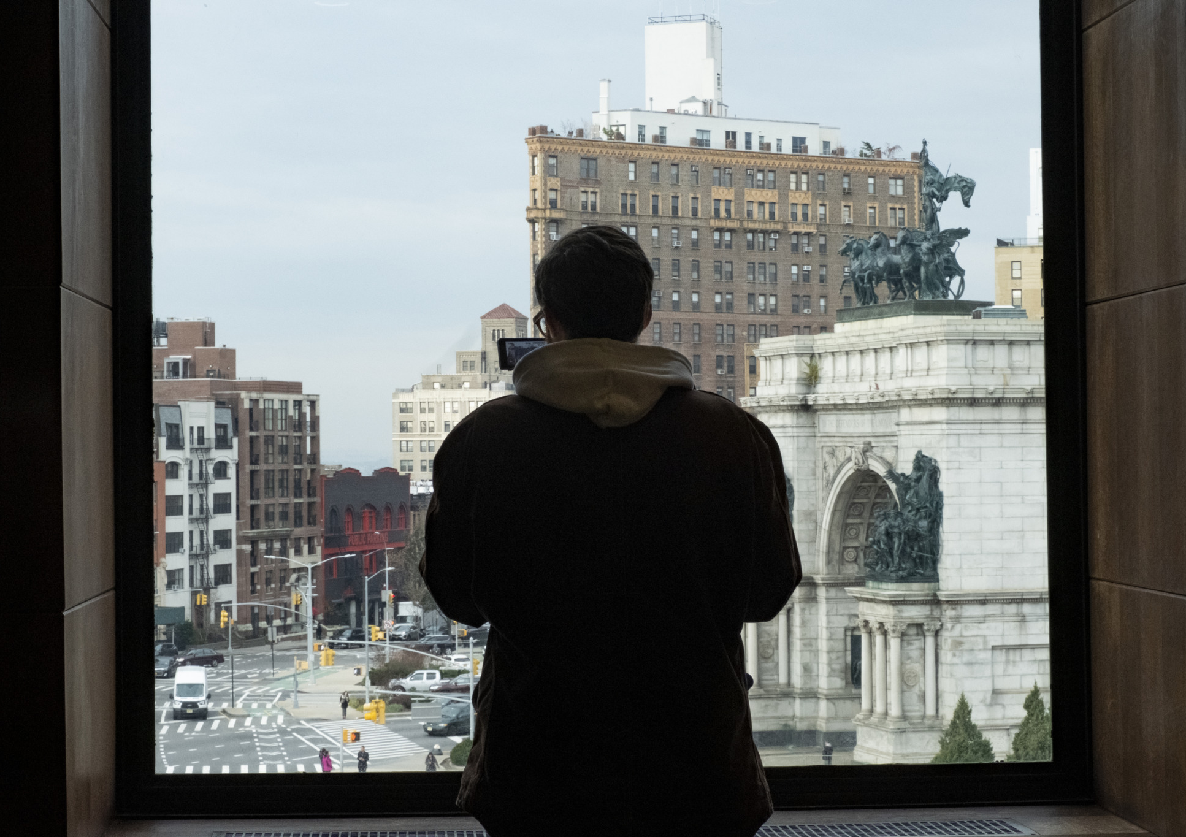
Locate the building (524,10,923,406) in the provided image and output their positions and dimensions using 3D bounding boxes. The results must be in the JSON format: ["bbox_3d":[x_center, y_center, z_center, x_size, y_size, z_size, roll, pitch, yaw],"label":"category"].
[{"bbox_3d":[7.747,-9.974,263.681,47.800,61.000,22.000,0,-1,-33],"label":"building"}]

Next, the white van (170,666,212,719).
[{"bbox_3d":[-24.400,16.667,158.986,2.200,2.720,6.000,0,-1,-8],"label":"white van"}]

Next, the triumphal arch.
[{"bbox_3d":[17.434,5.700,145.481,13.000,24.000,26.400,0,-1,-19],"label":"triumphal arch"}]

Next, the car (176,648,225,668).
[{"bbox_3d":[-31.850,19.460,211.600,1.820,1.460,4.800,-1,-1,45],"label":"car"}]

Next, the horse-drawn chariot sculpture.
[{"bbox_3d":[18.180,-10.952,145.918,6.500,9.300,9.200,0,-1,-19],"label":"horse-drawn chariot sculpture"}]

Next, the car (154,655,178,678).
[{"bbox_3d":[-32.900,19.016,200.500,1.830,1.500,4.600,0,-1,1],"label":"car"}]

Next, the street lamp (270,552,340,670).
[{"bbox_3d":[-19.471,13.904,181.041,6.300,9.000,0.500,0,-1,-7],"label":"street lamp"}]

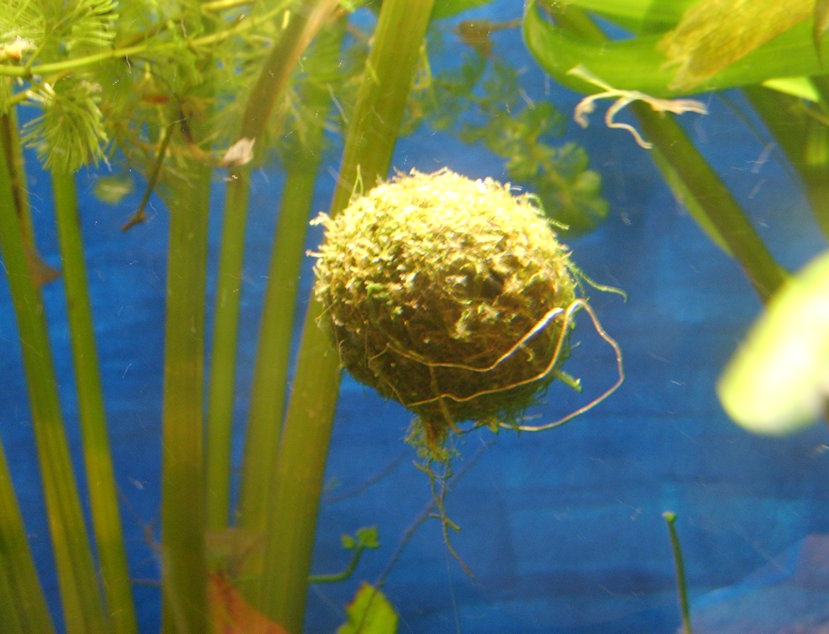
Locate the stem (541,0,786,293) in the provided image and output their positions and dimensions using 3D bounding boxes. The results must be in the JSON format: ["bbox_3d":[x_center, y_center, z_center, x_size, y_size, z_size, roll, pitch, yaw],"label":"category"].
[{"bbox_3d":[0.083,-0.056,0.290,0.013,0.123,0.013,-38,0,0],"label":"stem"}]

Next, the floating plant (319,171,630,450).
[{"bbox_3d":[0.012,-0.003,0.240,0.079,0.076,0.074,0,0,0],"label":"floating plant"}]

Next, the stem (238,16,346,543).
[{"bbox_3d":[-0.044,-0.014,0.310,0.012,0.191,0.012,8,0,0],"label":"stem"}]

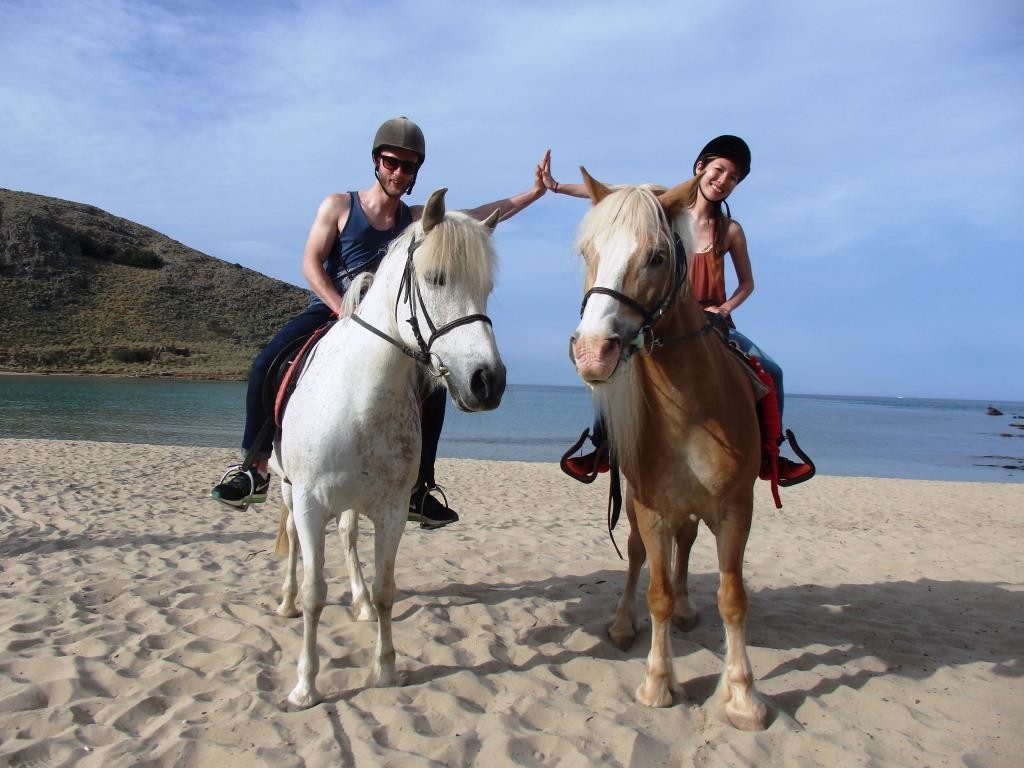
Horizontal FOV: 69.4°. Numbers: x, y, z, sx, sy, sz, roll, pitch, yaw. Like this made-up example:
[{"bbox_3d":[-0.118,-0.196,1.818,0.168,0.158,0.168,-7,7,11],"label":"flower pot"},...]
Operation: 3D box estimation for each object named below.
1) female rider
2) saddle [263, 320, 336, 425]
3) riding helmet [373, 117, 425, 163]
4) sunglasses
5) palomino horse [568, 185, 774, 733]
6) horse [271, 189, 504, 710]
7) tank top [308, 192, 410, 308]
[{"bbox_3d":[0.640,-0.310,2.900,1.030,1.380,0.620,2,0,3],"label":"female rider"},{"bbox_3d":[-0.675,-0.030,3.000,0.580,0.460,0.540,2,0,-18],"label":"saddle"},{"bbox_3d":[-0.448,-0.965,2.940,0.220,0.185,0.270,8,12,-17],"label":"riding helmet"},{"bbox_3d":[-0.445,-0.850,2.870,0.148,0.048,0.145,8,12,-17],"label":"sunglasses"},{"bbox_3d":[0.560,0.265,2.900,0.720,1.800,1.850,2,0,3],"label":"palomino horse"},{"bbox_3d":[-0.625,0.250,2.950,0.680,1.760,1.850,2,0,-18],"label":"horse"},{"bbox_3d":[-0.590,-0.530,2.970,0.380,0.520,0.260,10,9,-14],"label":"tank top"}]

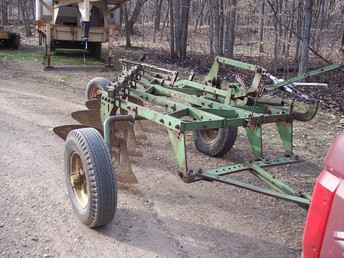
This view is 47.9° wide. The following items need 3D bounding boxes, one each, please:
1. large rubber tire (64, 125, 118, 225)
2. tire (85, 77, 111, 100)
[{"bbox_3d":[-0.617,0.365,2.880,0.178,0.740,0.740,-8,17,-31],"label":"large rubber tire"},{"bbox_3d":[-1.170,-0.494,6.380,0.185,0.690,0.690,-9,17,-35],"label":"tire"}]

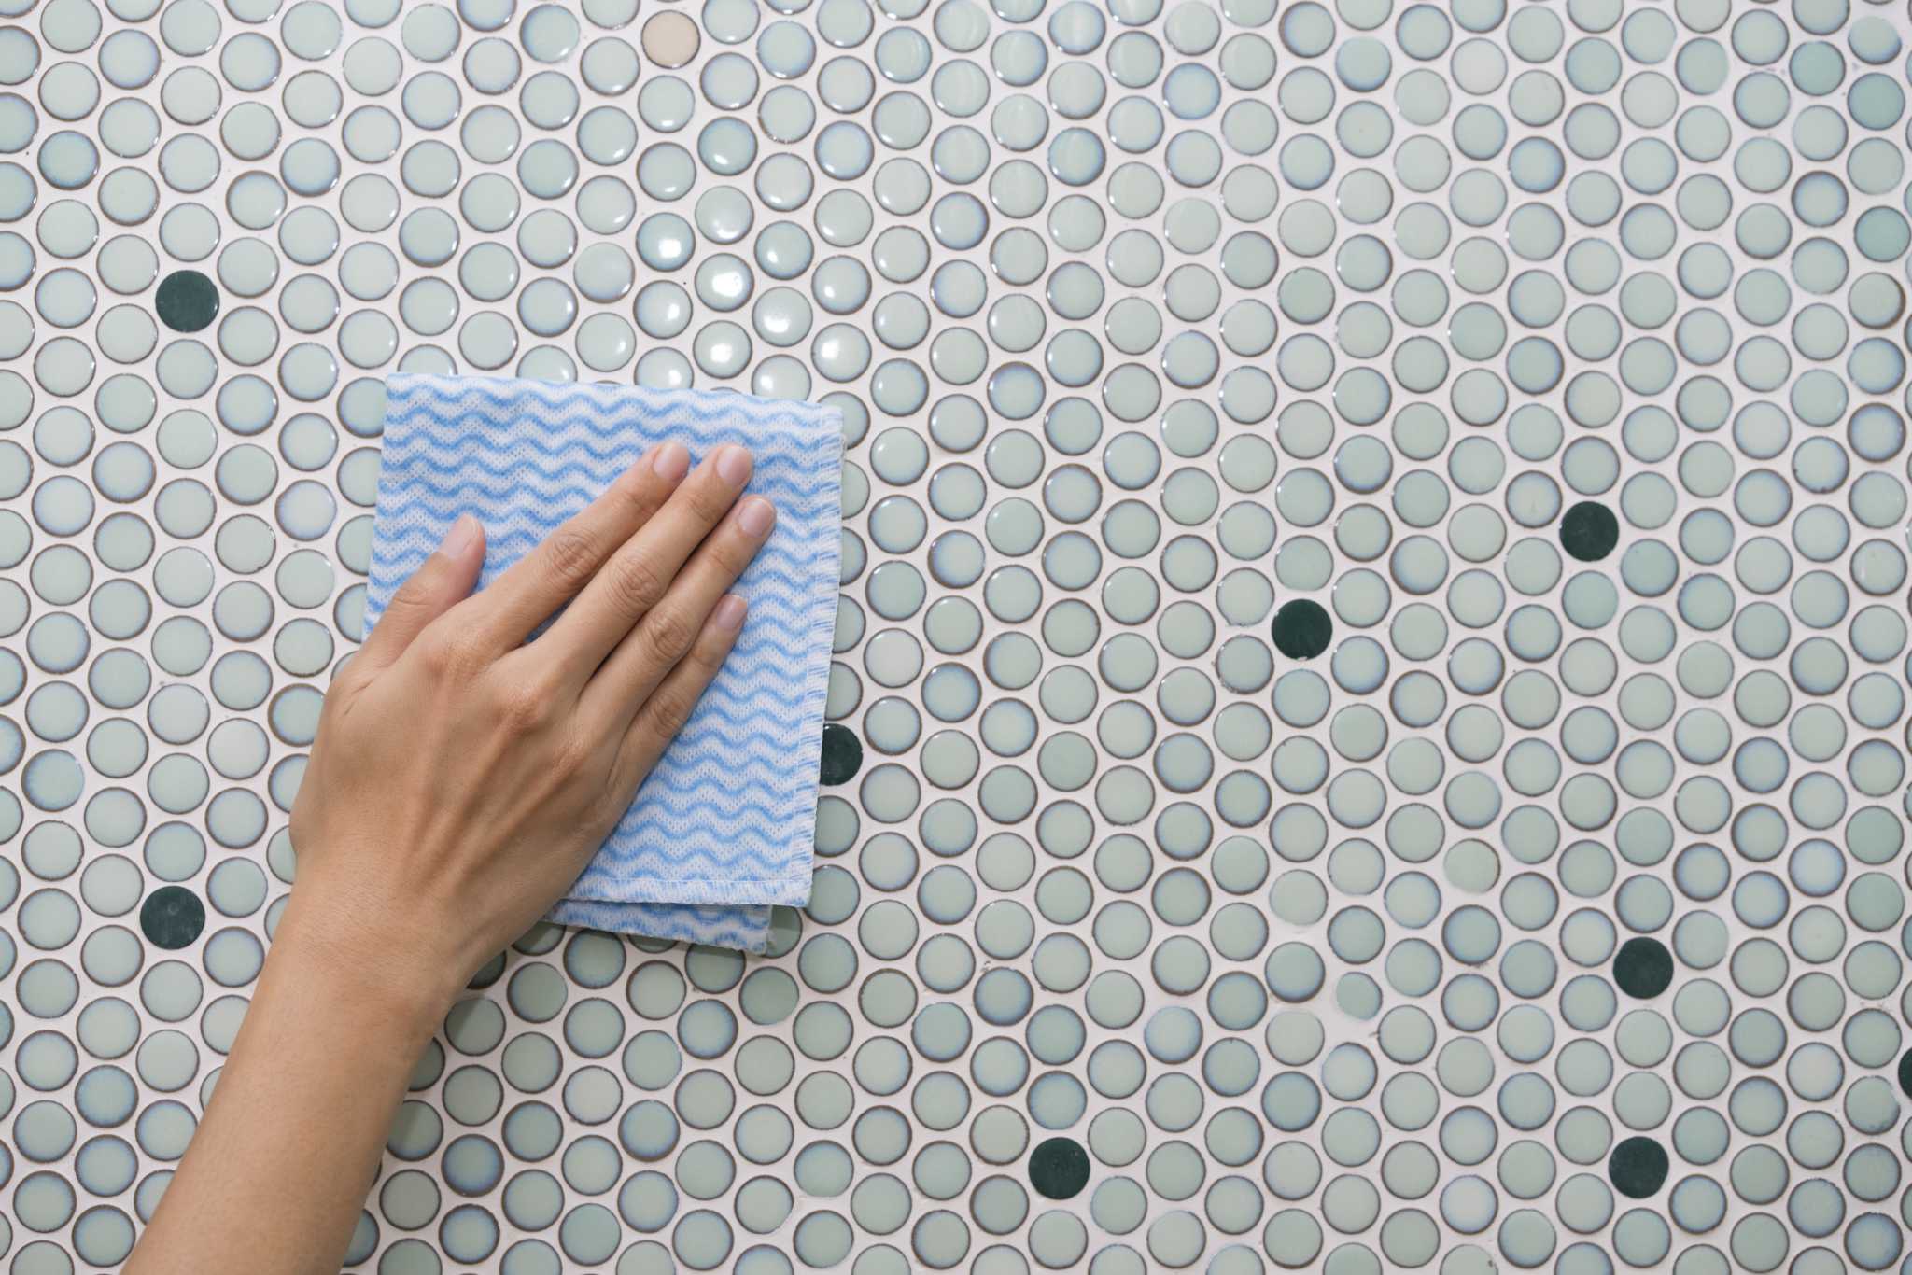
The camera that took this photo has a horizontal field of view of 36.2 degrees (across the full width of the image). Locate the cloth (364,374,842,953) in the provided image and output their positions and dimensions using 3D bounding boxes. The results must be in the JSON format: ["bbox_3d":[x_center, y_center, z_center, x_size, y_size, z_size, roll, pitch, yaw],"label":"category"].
[{"bbox_3d":[-0.108,0.006,0.877,0.140,0.167,0.015,5,-2,-3],"label":"cloth"}]

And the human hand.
[{"bbox_3d":[-0.124,0.014,0.856,0.096,0.188,0.050,36,-3,-2],"label":"human hand"}]

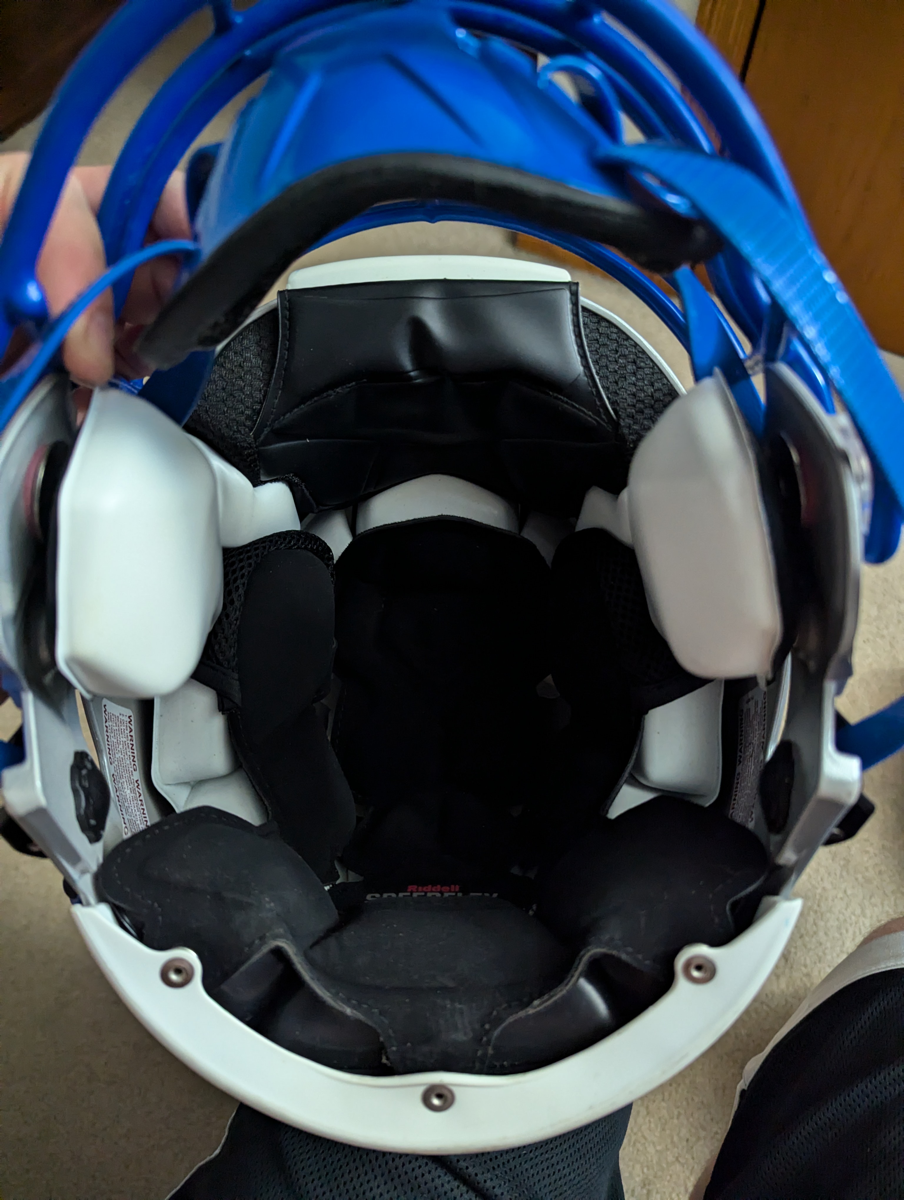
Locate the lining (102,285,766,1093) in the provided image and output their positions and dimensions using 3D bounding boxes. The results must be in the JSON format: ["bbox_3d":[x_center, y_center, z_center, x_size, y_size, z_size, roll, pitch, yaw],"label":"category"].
[{"bbox_3d":[-0.005,0.008,0.311,0.205,0.245,0.185,0,12,0],"label":"lining"}]

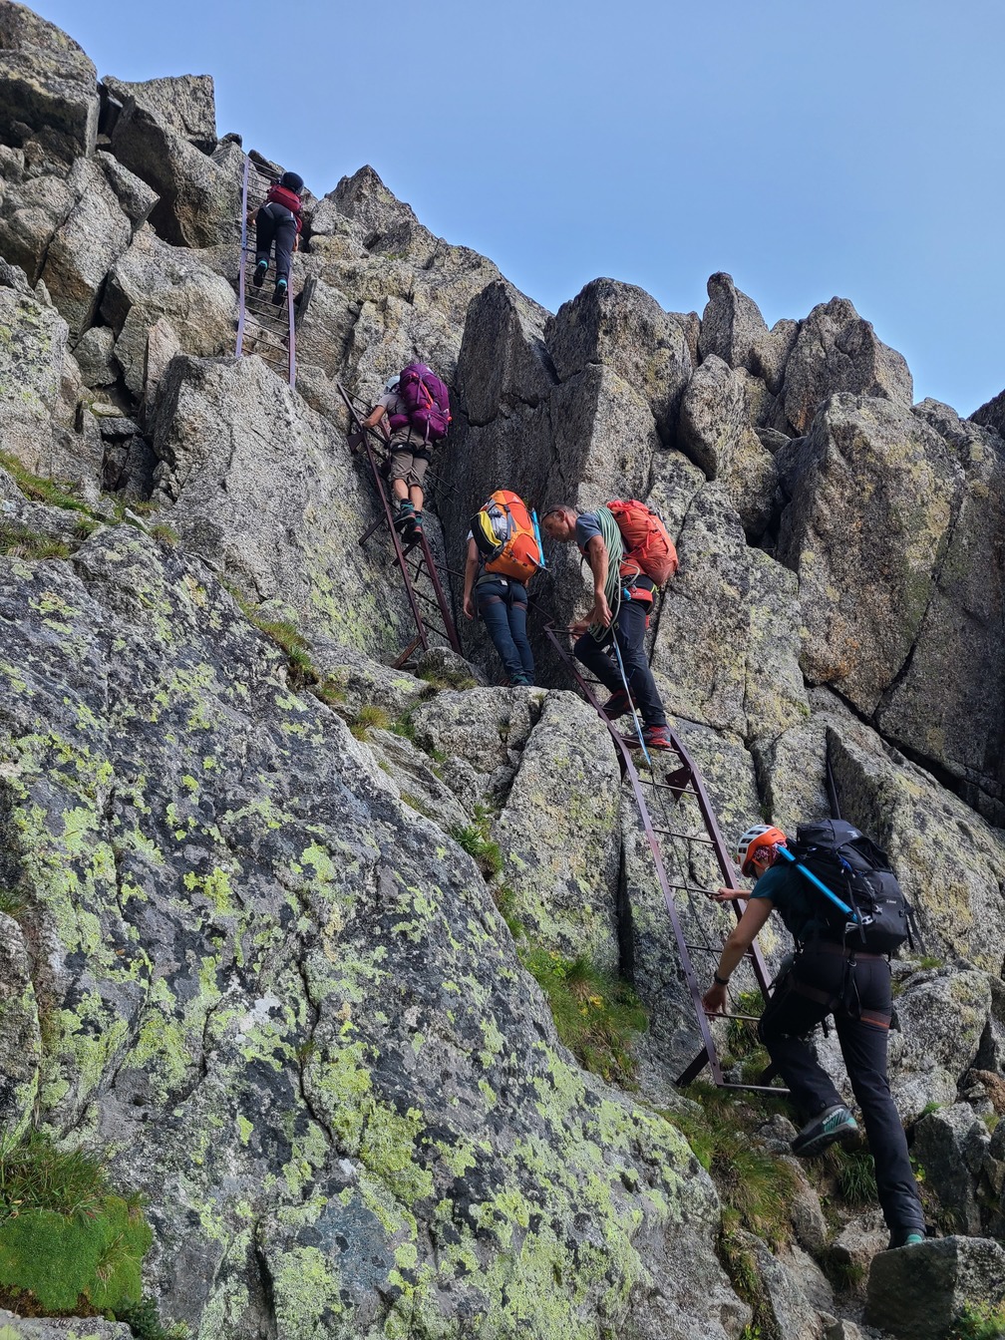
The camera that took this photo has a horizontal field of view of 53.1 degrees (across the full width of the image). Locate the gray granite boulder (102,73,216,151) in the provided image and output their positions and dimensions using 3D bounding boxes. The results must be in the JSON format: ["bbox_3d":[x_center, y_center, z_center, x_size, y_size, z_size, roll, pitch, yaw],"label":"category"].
[{"bbox_3d":[-3.887,-6.313,11.376,1.200,0.950,0.650,14,-34,-21],"label":"gray granite boulder"}]

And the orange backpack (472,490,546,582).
[{"bbox_3d":[0.018,-0.911,6.871,0.420,0.650,0.300,10,-47,-23],"label":"orange backpack"}]

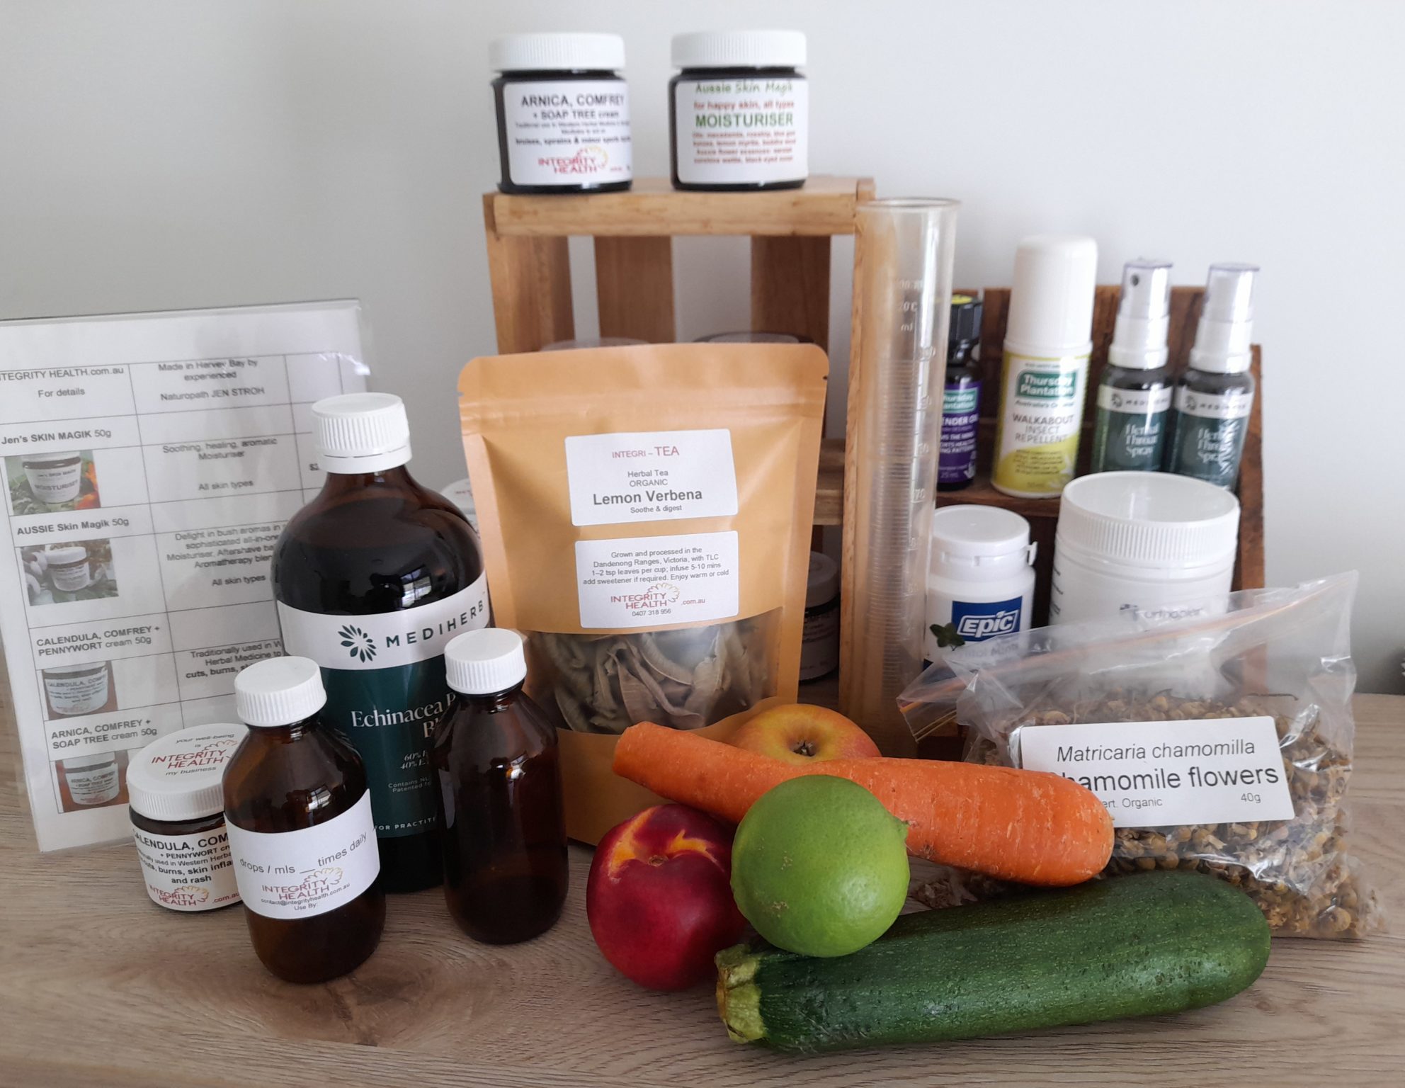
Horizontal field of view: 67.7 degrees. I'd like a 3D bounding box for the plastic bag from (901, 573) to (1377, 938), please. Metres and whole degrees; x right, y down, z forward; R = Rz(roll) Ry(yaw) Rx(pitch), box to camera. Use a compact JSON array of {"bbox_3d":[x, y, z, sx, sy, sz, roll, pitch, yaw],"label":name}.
[{"bbox_3d":[0.162,0.075,0.391,0.170,0.122,0.050,1,-5,6],"label":"plastic bag"}]

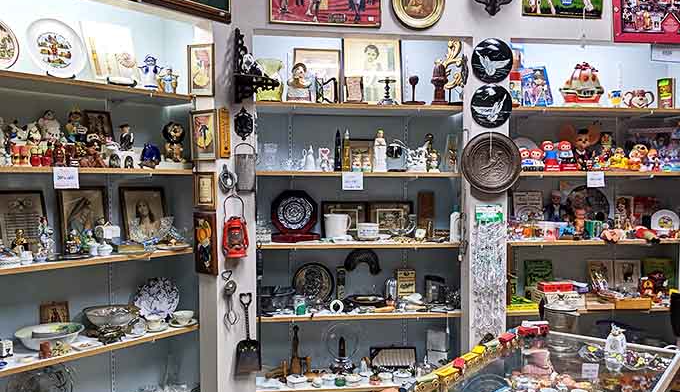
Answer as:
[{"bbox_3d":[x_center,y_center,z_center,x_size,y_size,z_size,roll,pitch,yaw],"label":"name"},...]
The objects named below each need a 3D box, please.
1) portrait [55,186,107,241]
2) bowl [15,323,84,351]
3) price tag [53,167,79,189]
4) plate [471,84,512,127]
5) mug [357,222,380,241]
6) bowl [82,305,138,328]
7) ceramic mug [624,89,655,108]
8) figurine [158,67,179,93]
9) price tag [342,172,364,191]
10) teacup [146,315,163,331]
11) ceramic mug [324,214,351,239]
[{"bbox_3d":[-1.102,0.103,2.295,0.020,0.281,0.211,-14,-8,41],"label":"portrait"},{"bbox_3d":[-1.144,0.569,2.105,0.243,0.071,0.243,0,2,0],"label":"bowl"},{"bbox_3d":[-1.026,-0.066,1.992,0.006,0.081,0.095,2,3,42],"label":"price tag"},{"bbox_3d":[0.726,-0.427,2.540,0.204,0.204,0.022,0,2,-6],"label":"plate"},{"bbox_3d":[0.149,0.188,2.750,0.113,0.083,0.117,0,2,-6],"label":"mug"},{"bbox_3d":[-1.004,0.558,2.326,0.240,0.090,0.240,2,2,42],"label":"bowl"},{"bbox_3d":[1.603,-0.508,2.839,0.143,0.095,0.092,1,2,14],"label":"ceramic mug"},{"bbox_3d":[-0.761,-0.514,2.360,0.087,0.115,0.058,-1,2,-19],"label":"figurine"},{"bbox_3d":[0.065,-0.073,2.616,0.106,0.092,0.006,0,2,-6],"label":"price tag"},{"bbox_3d":[-0.824,0.569,2.369,0.074,0.056,0.081,0,2,0],"label":"teacup"},{"bbox_3d":[-0.010,0.162,2.750,0.140,0.129,0.113,0,2,-6],"label":"ceramic mug"}]

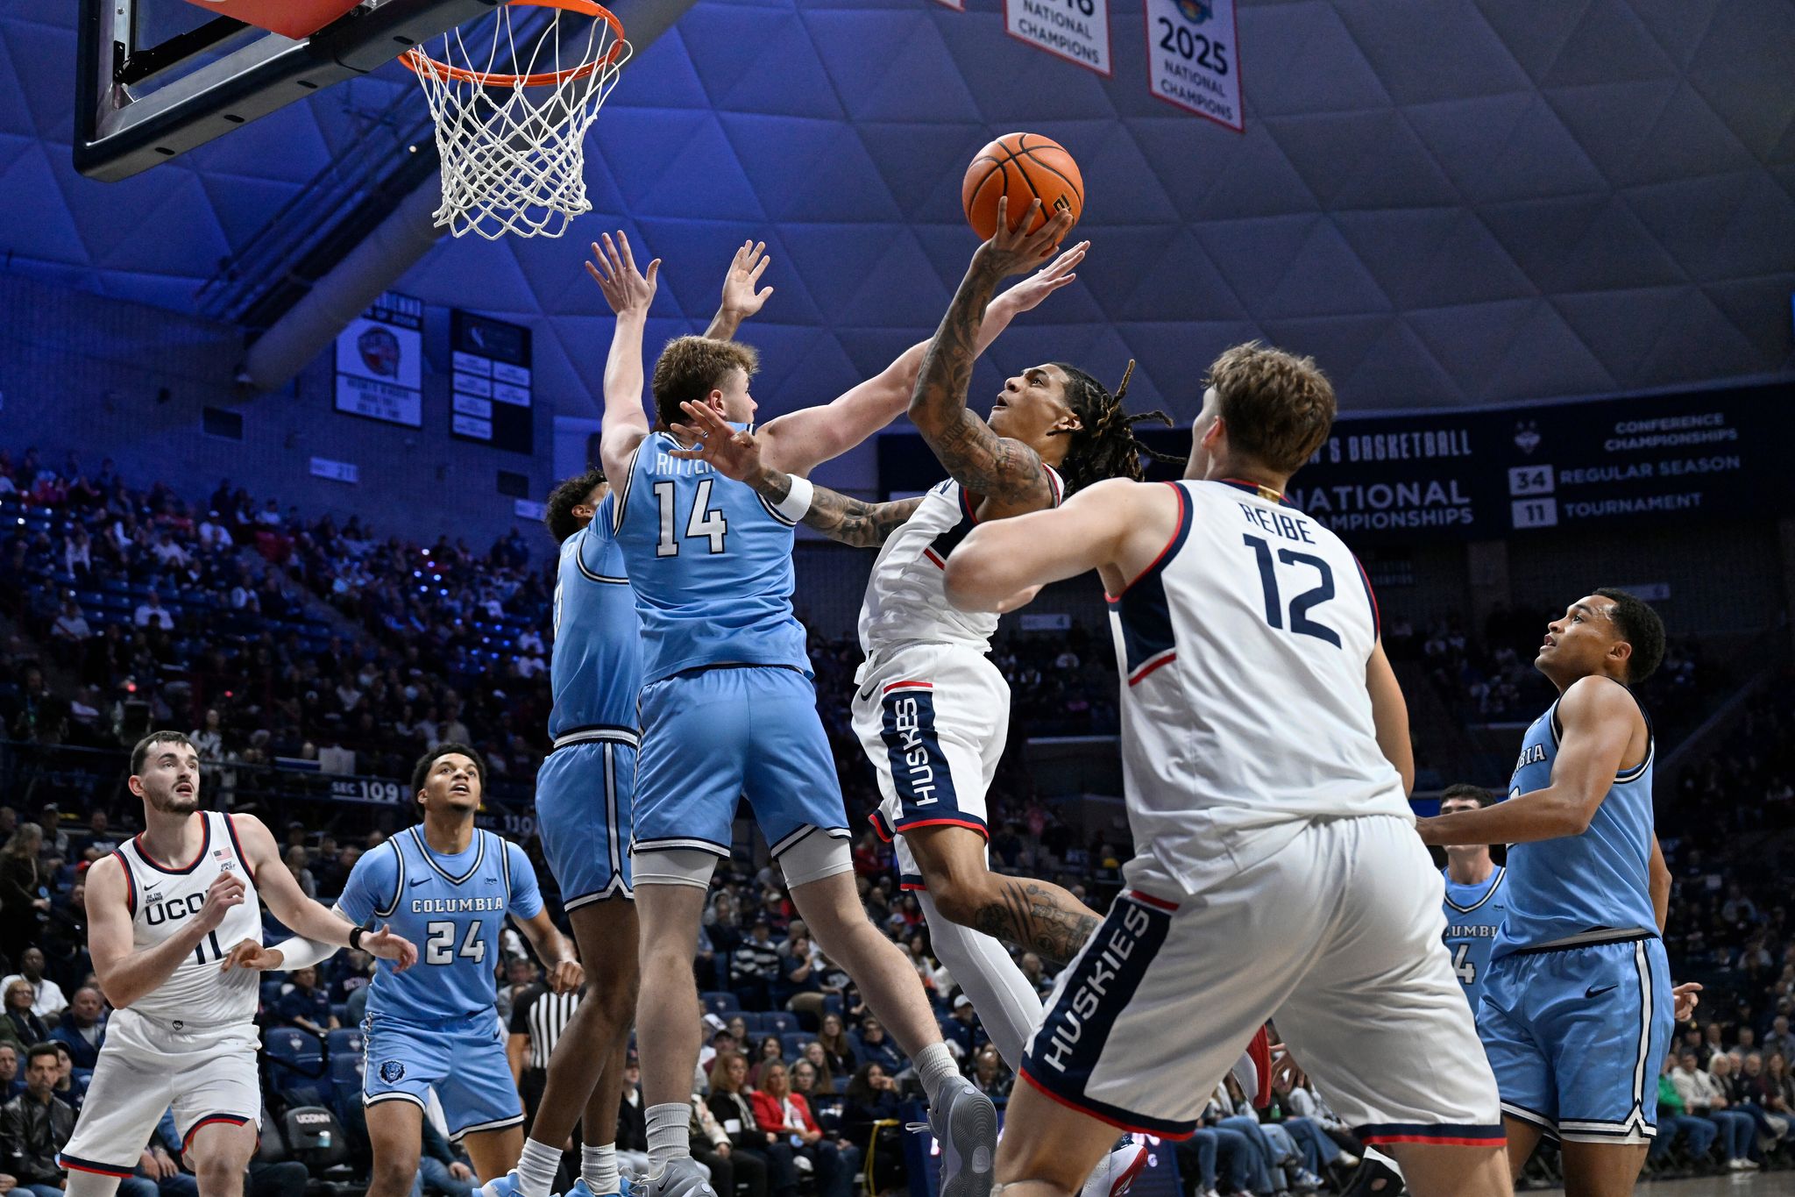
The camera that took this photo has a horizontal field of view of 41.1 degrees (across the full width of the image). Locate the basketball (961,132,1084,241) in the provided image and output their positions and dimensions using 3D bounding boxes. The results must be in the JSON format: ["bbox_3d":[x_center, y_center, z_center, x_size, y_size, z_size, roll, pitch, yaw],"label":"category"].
[{"bbox_3d":[0.249,-0.800,4.720,0.240,0.240,0.240,-2,-11,0],"label":"basketball"}]

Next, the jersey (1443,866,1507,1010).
[{"bbox_3d":[1.647,1.031,6.950,0.480,0.570,0.280,-5,-12,16],"label":"jersey"}]

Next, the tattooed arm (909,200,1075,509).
[{"bbox_3d":[0.184,-0.474,4.650,0.320,0.610,0.260,0,-12,-11],"label":"tattooed arm"}]

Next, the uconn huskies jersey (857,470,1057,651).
[{"bbox_3d":[0.122,-0.075,4.920,0.280,0.490,0.390,22,-13,5],"label":"uconn huskies jersey"}]

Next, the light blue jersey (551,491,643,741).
[{"bbox_3d":[-0.713,0.051,5.750,0.290,0.570,0.430,3,-12,-22],"label":"light blue jersey"}]

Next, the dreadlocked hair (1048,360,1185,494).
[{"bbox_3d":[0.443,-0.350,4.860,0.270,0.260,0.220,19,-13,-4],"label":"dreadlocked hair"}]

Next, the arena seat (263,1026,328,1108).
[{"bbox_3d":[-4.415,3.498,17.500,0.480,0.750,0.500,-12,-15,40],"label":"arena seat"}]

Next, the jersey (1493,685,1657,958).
[{"bbox_3d":[1.451,0.480,5.120,0.310,0.590,0.420,1,-12,-16],"label":"jersey"}]

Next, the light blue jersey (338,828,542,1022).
[{"bbox_3d":[-1.234,0.877,6.450,0.520,0.550,0.290,2,-6,-18],"label":"light blue jersey"}]

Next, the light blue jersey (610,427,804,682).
[{"bbox_3d":[-0.412,-0.093,5.270,0.410,0.550,0.280,-11,-12,15],"label":"light blue jersey"}]

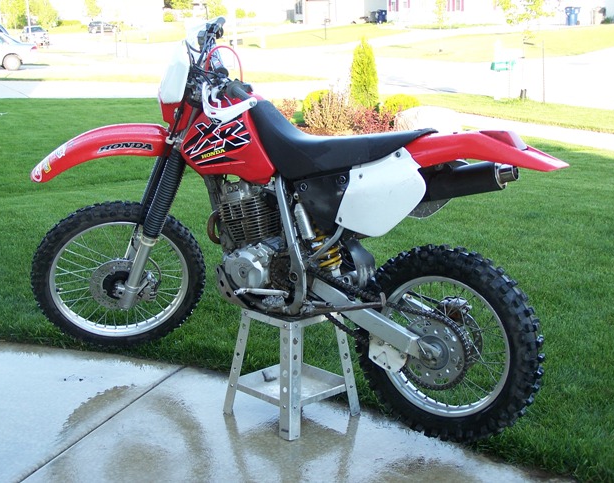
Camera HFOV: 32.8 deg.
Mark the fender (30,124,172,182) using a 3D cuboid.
[{"bbox_3d":[-0.764,-0.347,3.885,0.580,0.190,0.180,-11,36,-7],"label":"fender"}]

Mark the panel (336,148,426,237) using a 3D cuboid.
[{"bbox_3d":[0.233,-0.163,3.342,0.330,0.300,0.055,9,19,33],"label":"panel"}]

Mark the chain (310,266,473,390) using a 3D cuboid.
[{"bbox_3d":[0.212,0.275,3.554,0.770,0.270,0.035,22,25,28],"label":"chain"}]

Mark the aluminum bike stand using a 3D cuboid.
[{"bbox_3d":[-0.054,0.453,3.886,0.364,0.401,0.364,-10,15,-43],"label":"aluminum bike stand"}]

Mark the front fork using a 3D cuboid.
[{"bbox_3d":[-0.625,-0.095,4.094,0.100,0.800,0.250,11,30,-21],"label":"front fork"}]

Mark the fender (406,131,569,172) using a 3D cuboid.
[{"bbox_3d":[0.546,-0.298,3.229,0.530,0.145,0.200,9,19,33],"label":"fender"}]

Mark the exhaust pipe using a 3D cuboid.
[{"bbox_3d":[0.493,-0.191,3.460,0.460,0.125,0.115,-7,10,36],"label":"exhaust pipe"}]

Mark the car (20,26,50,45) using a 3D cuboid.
[{"bbox_3d":[-24.108,-18.015,92.000,1.950,1.800,4.900,-6,13,-28],"label":"car"}]

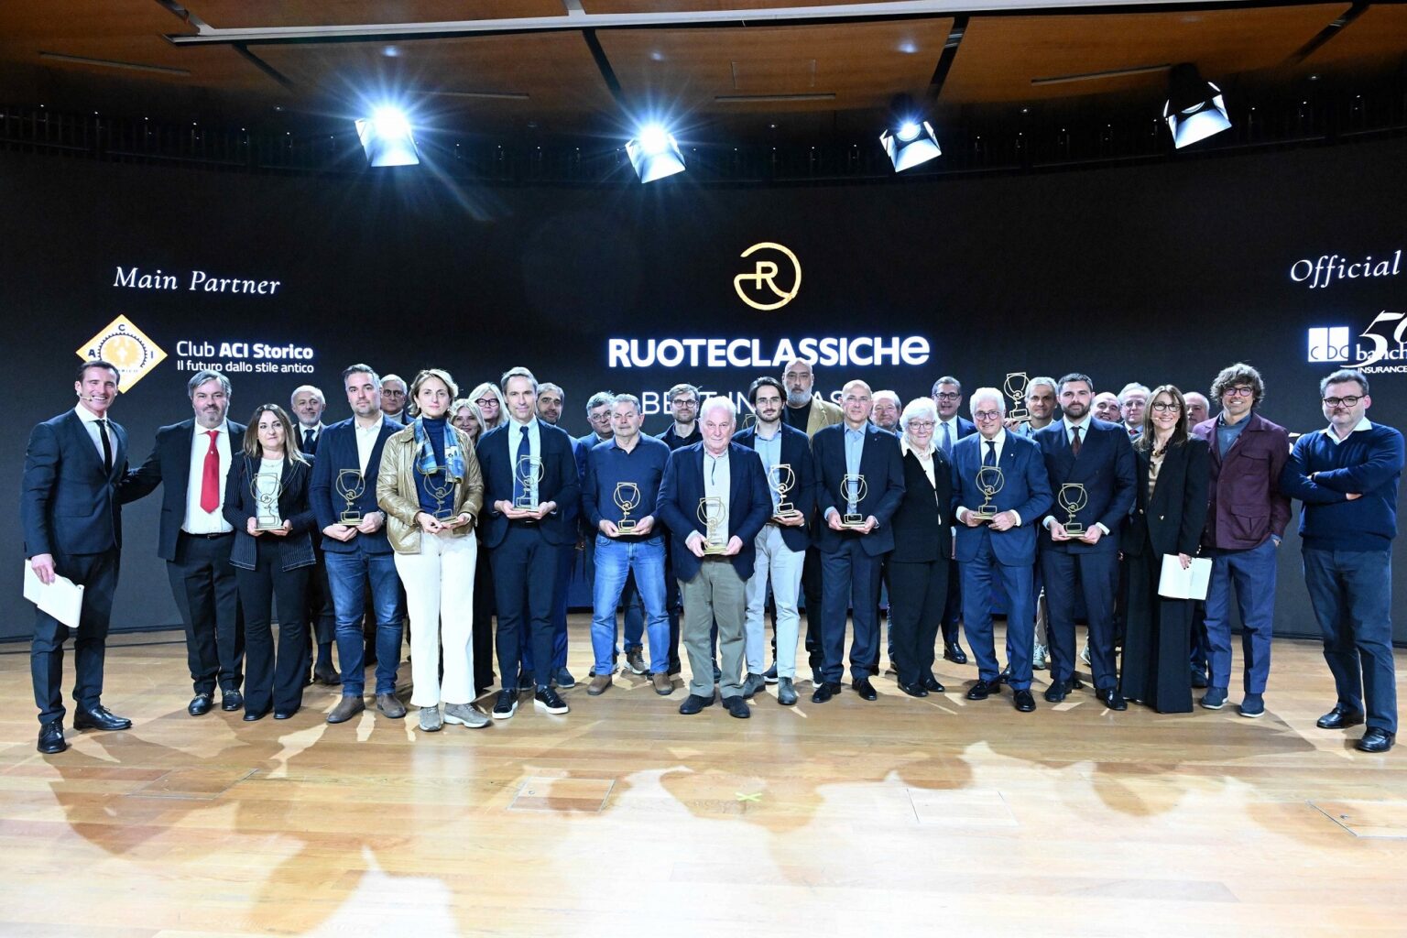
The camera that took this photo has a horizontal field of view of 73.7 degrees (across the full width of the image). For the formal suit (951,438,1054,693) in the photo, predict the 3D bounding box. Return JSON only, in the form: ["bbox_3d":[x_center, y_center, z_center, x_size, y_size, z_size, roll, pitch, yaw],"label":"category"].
[{"bbox_3d":[1.625,0.496,5.087,0.540,1.397,0.360,1,3,20],"label":"formal suit"}]

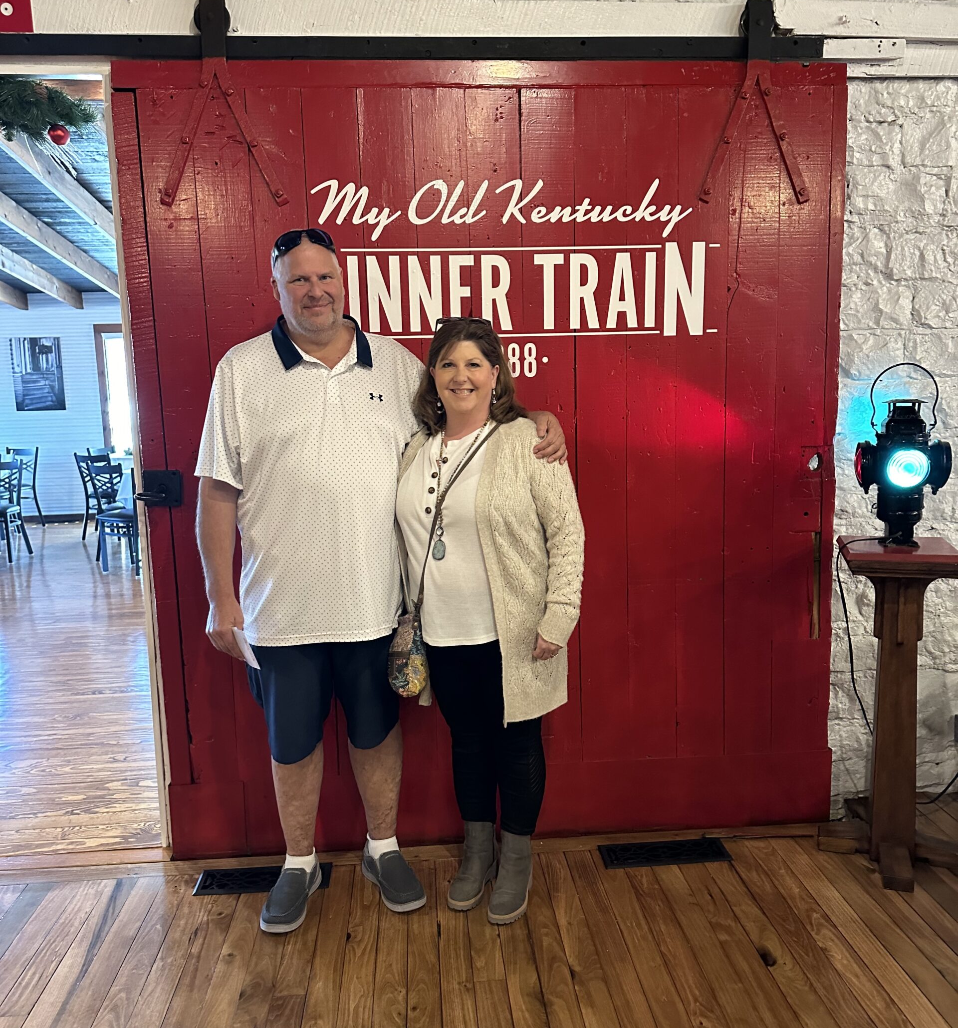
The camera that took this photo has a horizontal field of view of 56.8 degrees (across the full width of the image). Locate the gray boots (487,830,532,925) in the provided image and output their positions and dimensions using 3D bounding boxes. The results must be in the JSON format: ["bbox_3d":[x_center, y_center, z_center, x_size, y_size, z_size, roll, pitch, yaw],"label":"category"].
[{"bbox_3d":[0.099,0.989,2.516,0.100,0.215,0.260,0,9,10],"label":"gray boots"}]

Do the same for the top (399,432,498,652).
[{"bbox_3d":[-0.020,0.046,2.398,0.370,0.600,0.270,1,9,14],"label":"top"}]

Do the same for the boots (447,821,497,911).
[{"bbox_3d":[-0.007,0.986,2.558,0.100,0.215,0.250,1,9,19],"label":"boots"}]

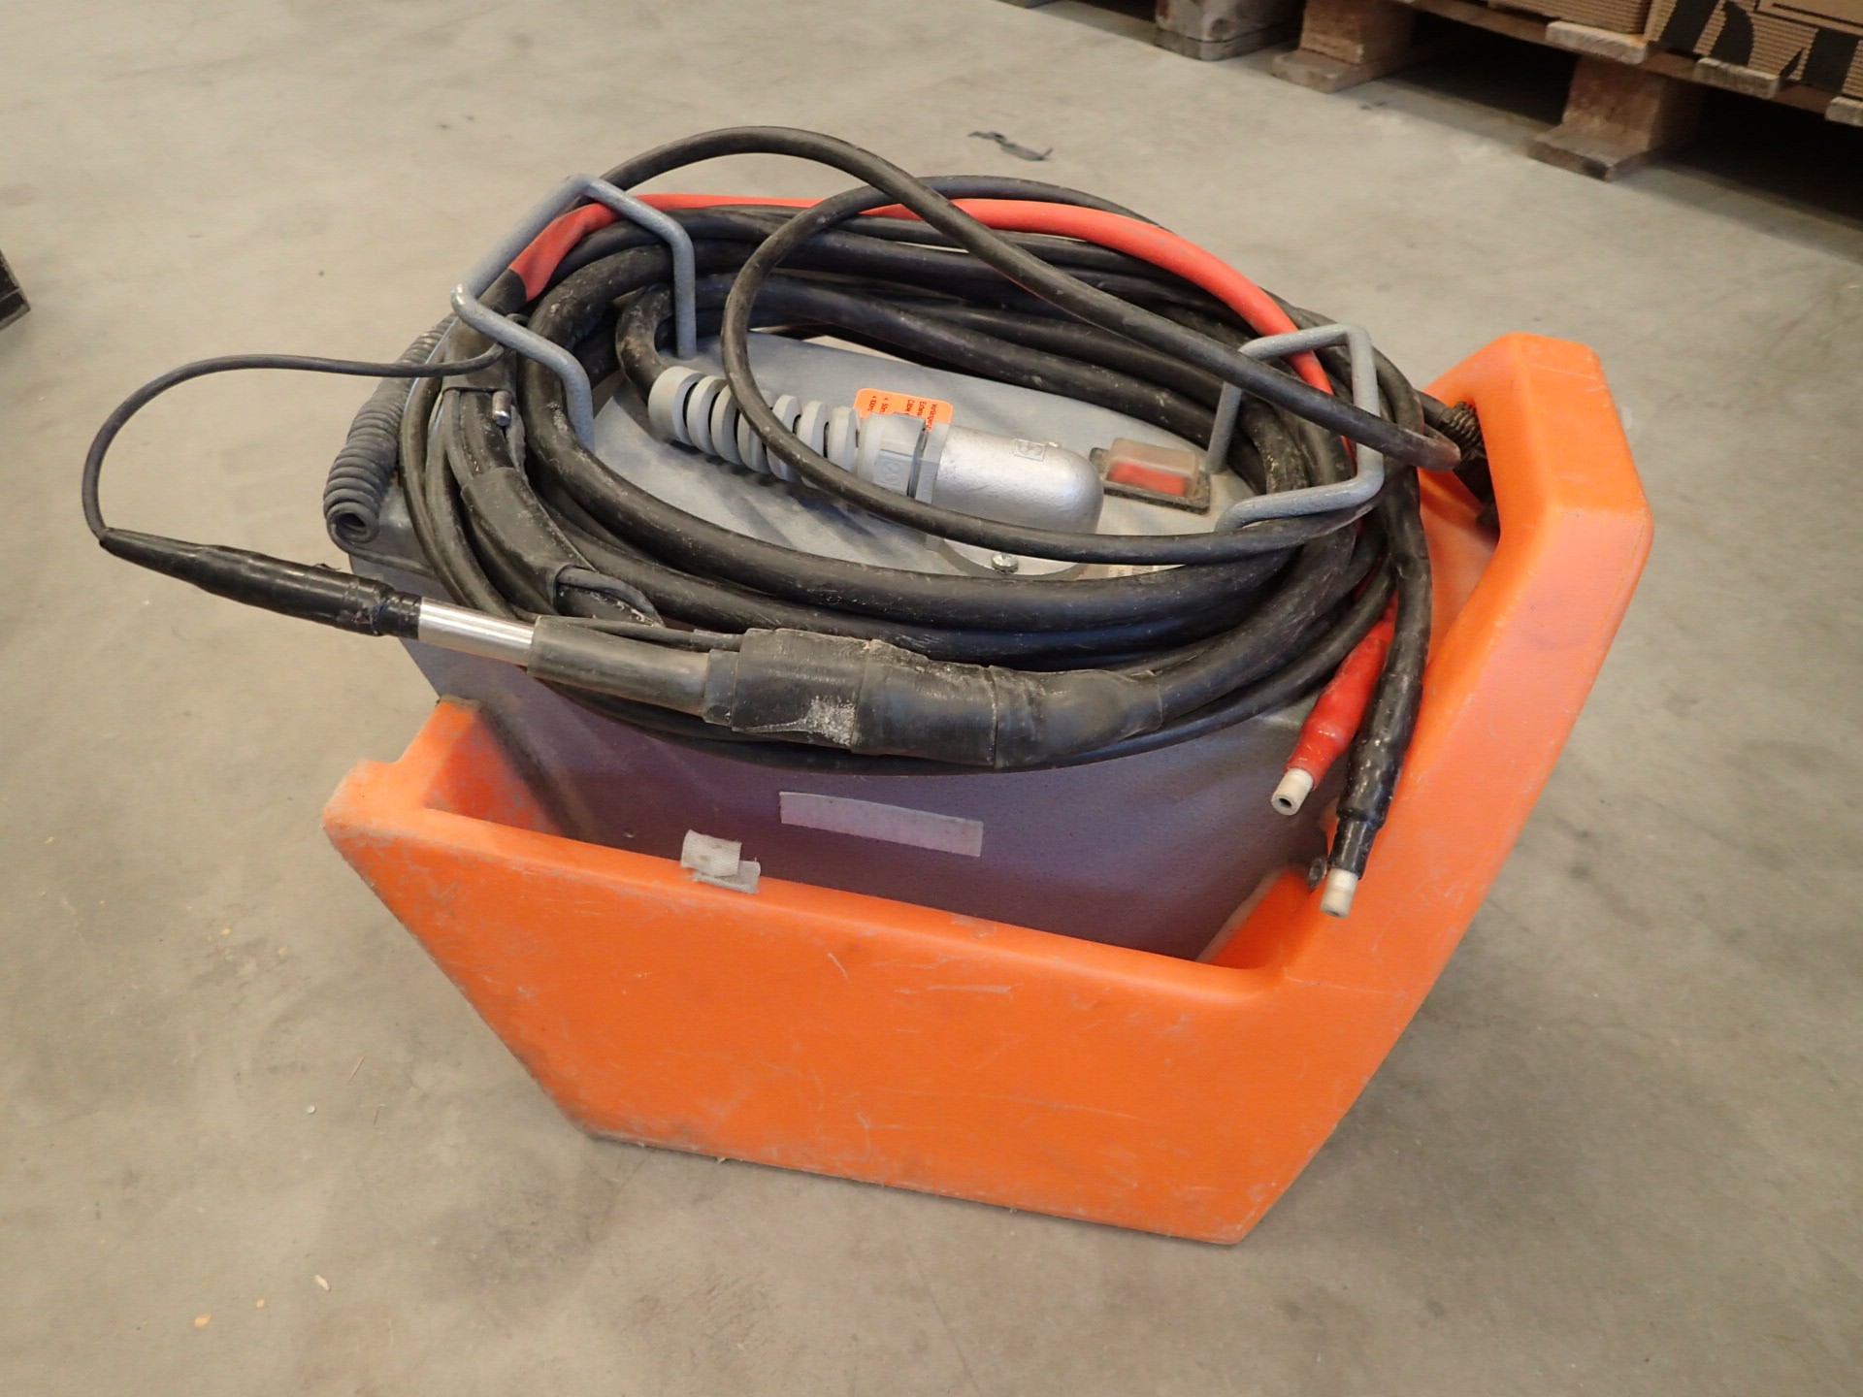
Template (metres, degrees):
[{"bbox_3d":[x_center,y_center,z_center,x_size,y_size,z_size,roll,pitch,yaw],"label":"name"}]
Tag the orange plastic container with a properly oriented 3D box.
[{"bbox_3d":[0.020,0.001,0.614,0.441,0.350,0.316,8,42,7],"label":"orange plastic container"}]

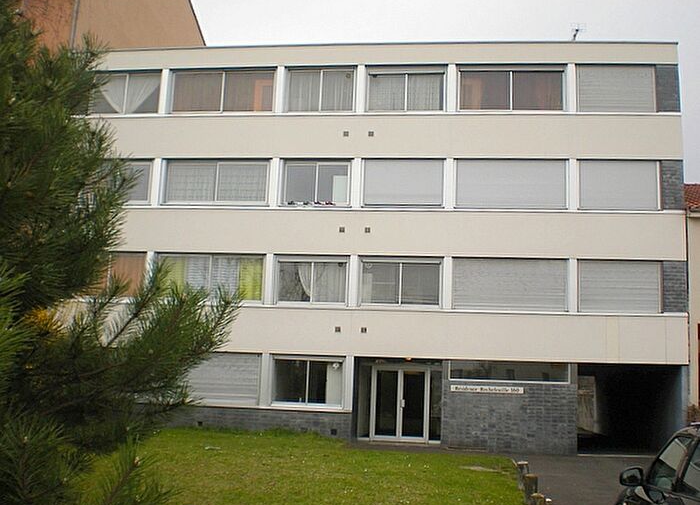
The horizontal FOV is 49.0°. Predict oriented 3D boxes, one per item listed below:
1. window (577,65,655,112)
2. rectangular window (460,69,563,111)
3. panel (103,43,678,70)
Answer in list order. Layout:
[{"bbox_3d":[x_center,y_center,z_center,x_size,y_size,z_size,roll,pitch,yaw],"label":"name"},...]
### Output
[{"bbox_3d":[7.241,-4.465,21.032,2.036,1.349,0.130,1,-9,7],"label":"window"},{"bbox_3d":[4.504,-4.522,21.494,2.898,1.239,0.120,1,-9,7],"label":"rectangular window"},{"bbox_3d":[0.553,-5.523,21.973,16.891,0.600,0.220,1,-9,7],"label":"panel"}]

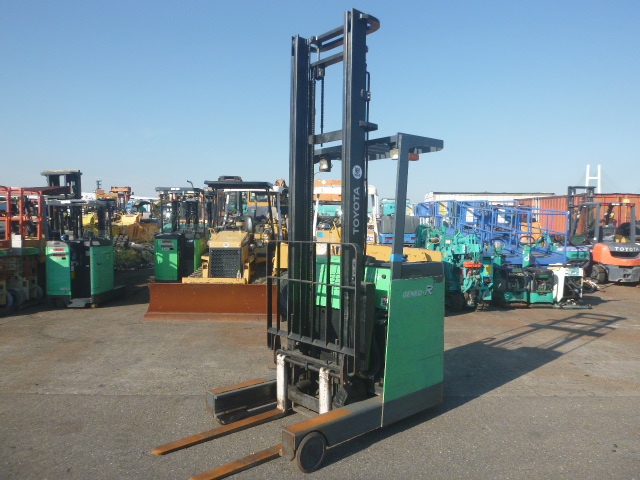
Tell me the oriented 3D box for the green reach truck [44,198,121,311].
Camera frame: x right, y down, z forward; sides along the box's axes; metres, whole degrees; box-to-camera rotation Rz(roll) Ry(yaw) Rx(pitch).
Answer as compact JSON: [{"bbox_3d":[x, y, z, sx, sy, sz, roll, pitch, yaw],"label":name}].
[{"bbox_3d":[-5.031,0.261,10.153,1.000,2.180,1.950,0,1,-2],"label":"green reach truck"}]

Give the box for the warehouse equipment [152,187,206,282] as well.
[{"bbox_3d":[-3.380,0.049,11.651,1.000,2.520,1.900,0,1,-1],"label":"warehouse equipment"}]

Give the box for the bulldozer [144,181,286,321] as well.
[{"bbox_3d":[-1.810,0.065,9.551,2.380,2.600,3.400,0,1,2],"label":"bulldozer"}]

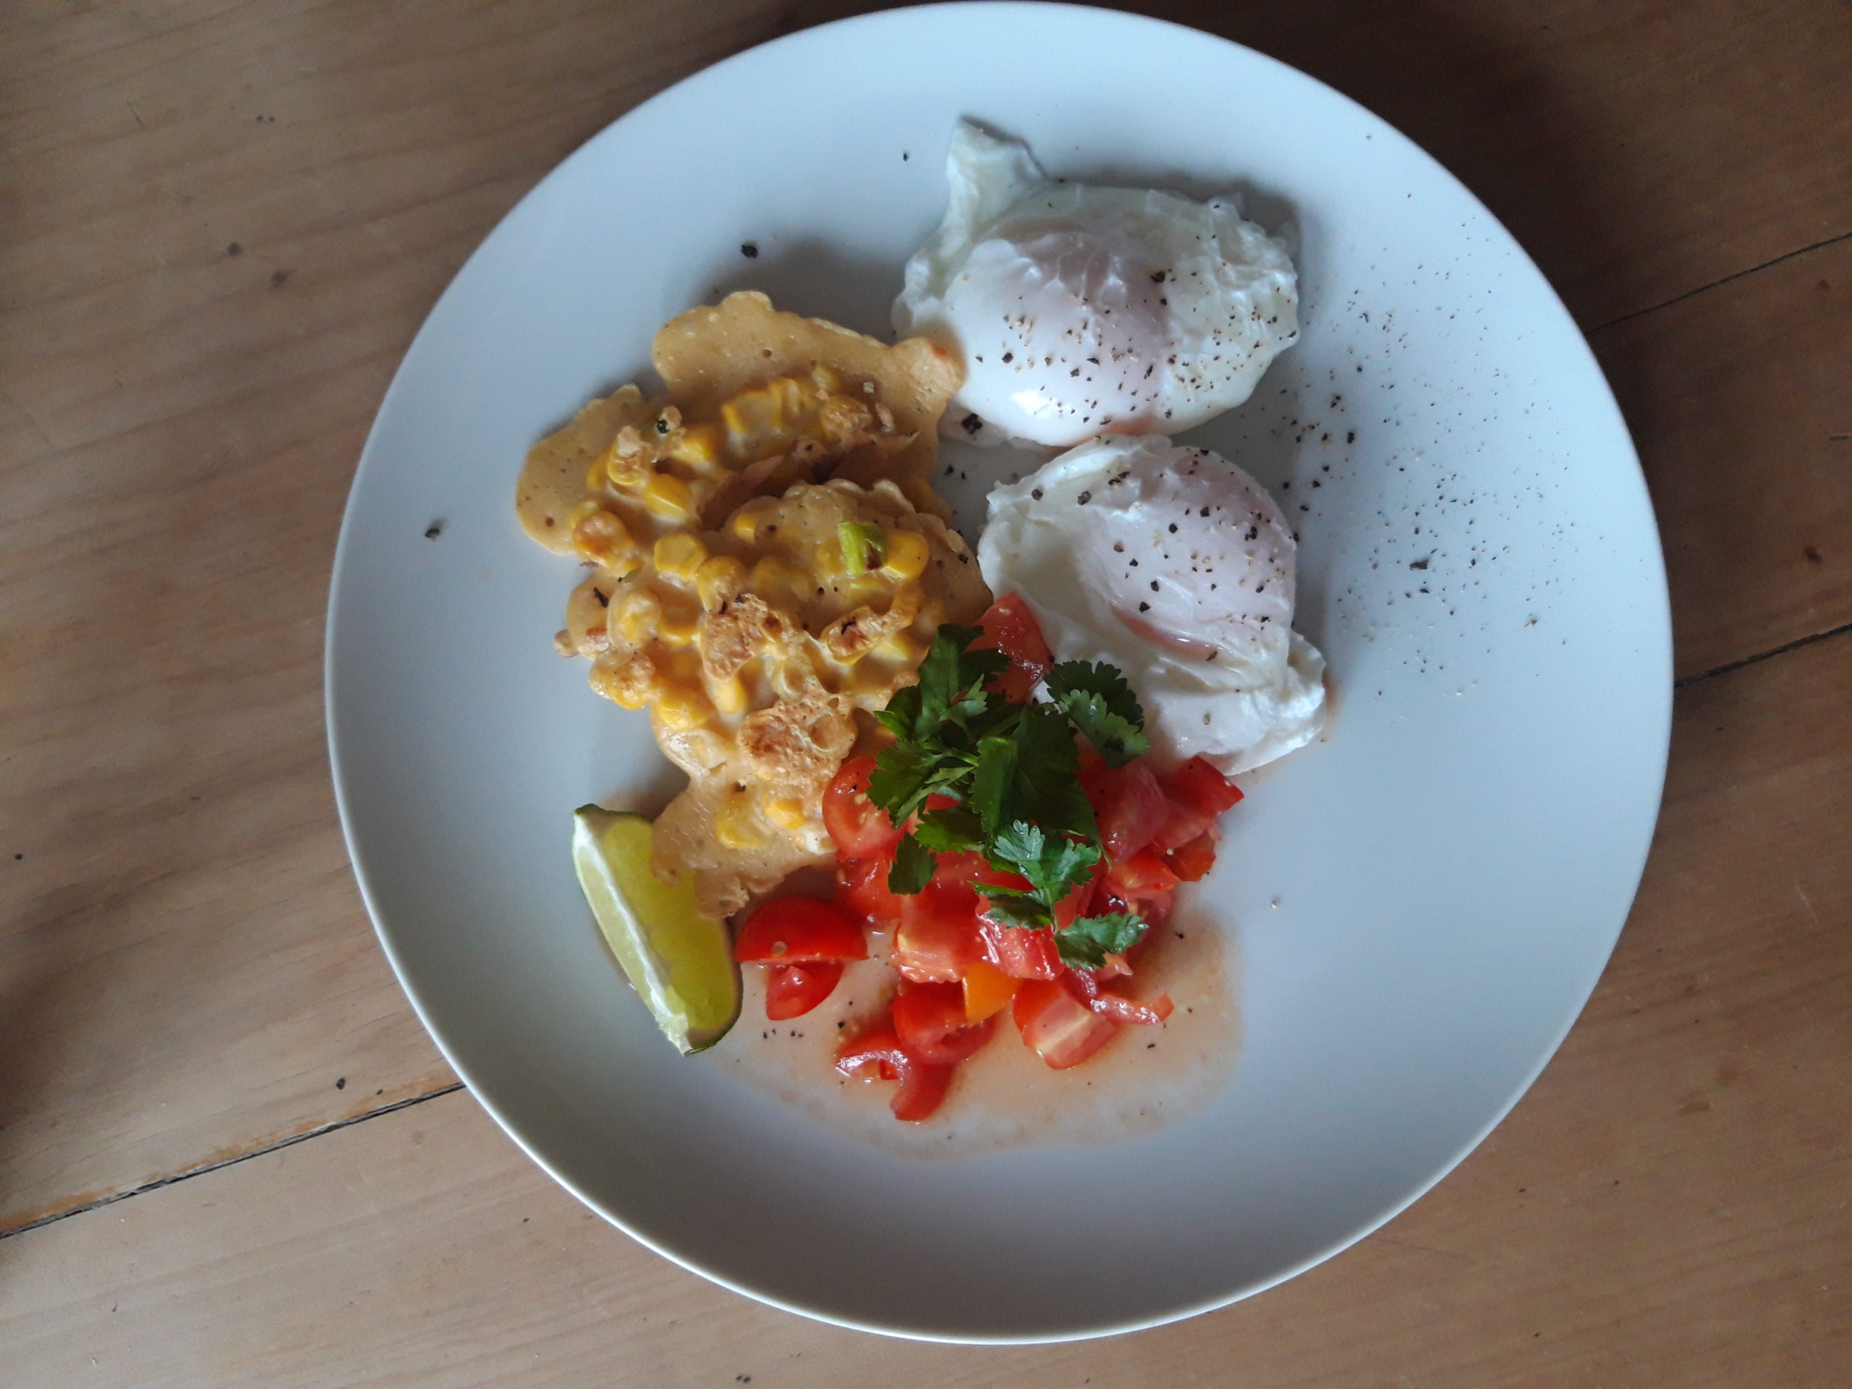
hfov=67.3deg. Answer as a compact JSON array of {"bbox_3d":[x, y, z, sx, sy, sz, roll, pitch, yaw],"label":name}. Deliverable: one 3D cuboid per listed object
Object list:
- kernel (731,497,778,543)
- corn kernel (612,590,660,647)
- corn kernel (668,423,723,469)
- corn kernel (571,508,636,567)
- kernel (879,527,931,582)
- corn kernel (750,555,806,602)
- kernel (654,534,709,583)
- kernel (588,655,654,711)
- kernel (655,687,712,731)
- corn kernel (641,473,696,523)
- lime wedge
[{"bbox_3d":[-0.034,-0.035,0.276,0.009,0.006,0.008,6,88,1],"label":"kernel"},{"bbox_3d":[-0.058,-0.015,0.278,0.009,0.007,0.011,-9,88,1],"label":"corn kernel"},{"bbox_3d":[-0.046,-0.050,0.279,0.011,0.008,0.009,15,89,3],"label":"corn kernel"},{"bbox_3d":[-0.065,-0.032,0.280,0.014,0.009,0.010,35,90,4],"label":"corn kernel"},{"bbox_3d":[-0.004,-0.028,0.274,0.010,0.007,0.010,-10,87,2],"label":"kernel"},{"bbox_3d":[-0.029,-0.023,0.275,0.011,0.007,0.009,22,89,4],"label":"corn kernel"},{"bbox_3d":[-0.049,-0.027,0.278,0.010,0.007,0.010,15,89,3],"label":"kernel"},{"bbox_3d":[-0.061,-0.002,0.280,0.011,0.007,0.009,37,89,2],"label":"kernel"},{"bbox_3d":[-0.048,0.003,0.278,0.011,0.008,0.009,15,89,3],"label":"kernel"},{"bbox_3d":[-0.052,-0.040,0.279,0.010,0.006,0.008,30,89,2],"label":"corn kernel"},{"bbox_3d":[-0.055,0.049,0.287,0.025,0.024,0.054,-25,88,12],"label":"lime wedge"}]

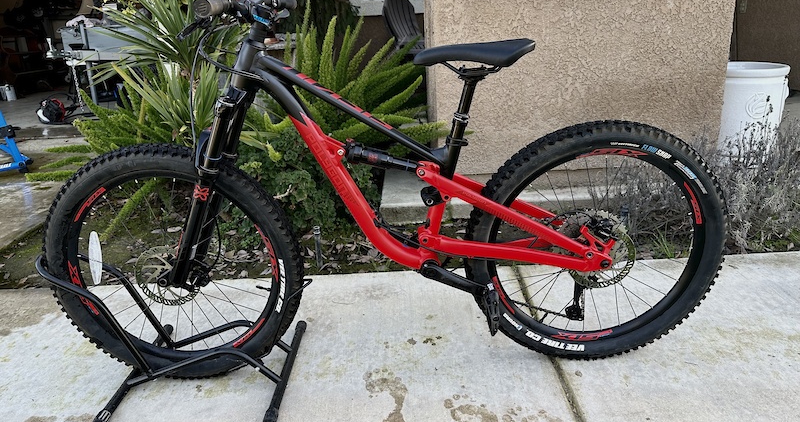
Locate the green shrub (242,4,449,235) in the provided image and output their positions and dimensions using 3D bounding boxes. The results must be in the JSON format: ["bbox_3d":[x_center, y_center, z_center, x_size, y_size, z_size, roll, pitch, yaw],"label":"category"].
[{"bbox_3d":[-0.282,-0.460,2.684,0.960,0.970,0.850,-3,17,1],"label":"green shrub"}]

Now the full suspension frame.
[{"bbox_3d":[-0.025,-0.133,1.292,1.070,0.620,0.180,-3,17,0],"label":"full suspension frame"}]

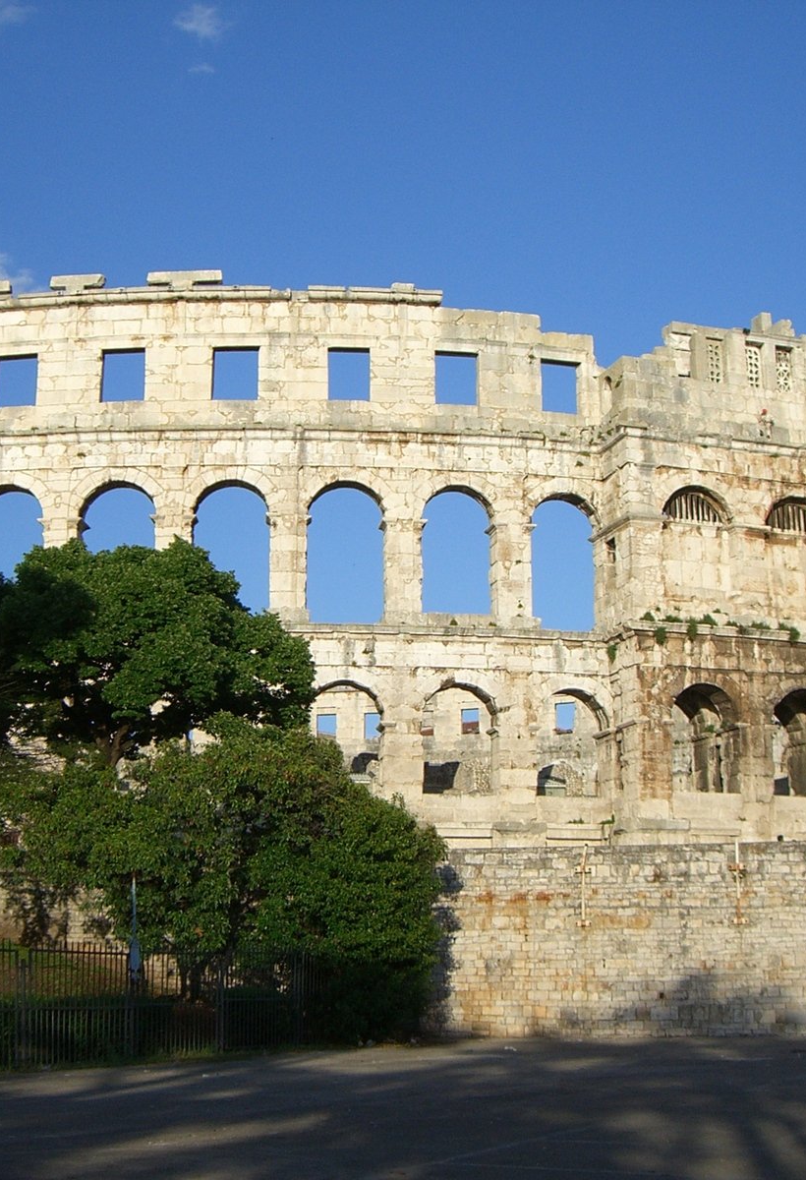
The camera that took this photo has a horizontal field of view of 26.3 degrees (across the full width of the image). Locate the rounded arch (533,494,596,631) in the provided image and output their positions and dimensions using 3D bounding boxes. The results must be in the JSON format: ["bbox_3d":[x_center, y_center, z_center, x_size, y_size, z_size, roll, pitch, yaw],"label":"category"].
[{"bbox_3d":[7.411,-1.189,81.190,3.190,6.620,1.200,3,-13,-13],"label":"rounded arch"}]

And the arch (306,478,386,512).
[{"bbox_3d":[-2.634,-4.155,79.216,3.456,1.609,1.000,1,-14,-5],"label":"arch"}]

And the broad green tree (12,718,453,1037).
[{"bbox_3d":[-3.294,5.323,32.159,8.167,5.833,7.200,1,-14,-6],"label":"broad green tree"}]

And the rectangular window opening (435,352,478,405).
[{"bbox_3d":[2.481,-9.716,81.033,1.998,2.570,0.600,2,-14,-9],"label":"rectangular window opening"}]

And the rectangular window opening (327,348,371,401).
[{"bbox_3d":[-2.564,-9.937,80.934,1.970,2.550,0.700,1,-14,-5],"label":"rectangular window opening"}]

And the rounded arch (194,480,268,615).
[{"bbox_3d":[-7.756,-1.674,78.352,3.456,6.615,1.000,0,-14,-1],"label":"rounded arch"}]

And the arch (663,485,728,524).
[{"bbox_3d":[13.420,-3.871,80.388,3.520,1.780,0.900,5,-14,-21],"label":"arch"}]

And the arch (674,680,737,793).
[{"bbox_3d":[13.302,6.710,77.363,3.200,4.995,1.100,4,-15,-17],"label":"arch"}]

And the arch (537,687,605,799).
[{"bbox_3d":[7.530,7.074,78.807,3.500,5.070,1.300,3,-14,-14],"label":"arch"}]

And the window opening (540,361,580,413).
[{"bbox_3d":[7.485,-9.541,82.556,1.980,2.570,0.700,3,-14,-13],"label":"window opening"}]

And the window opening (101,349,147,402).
[{"bbox_3d":[-12.912,-9.872,80.308,1.998,2.570,0.600,-1,-14,3],"label":"window opening"}]

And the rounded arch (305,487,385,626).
[{"bbox_3d":[-2.630,-1.623,78.590,3.456,6.615,1.000,1,-14,-5],"label":"rounded arch"}]

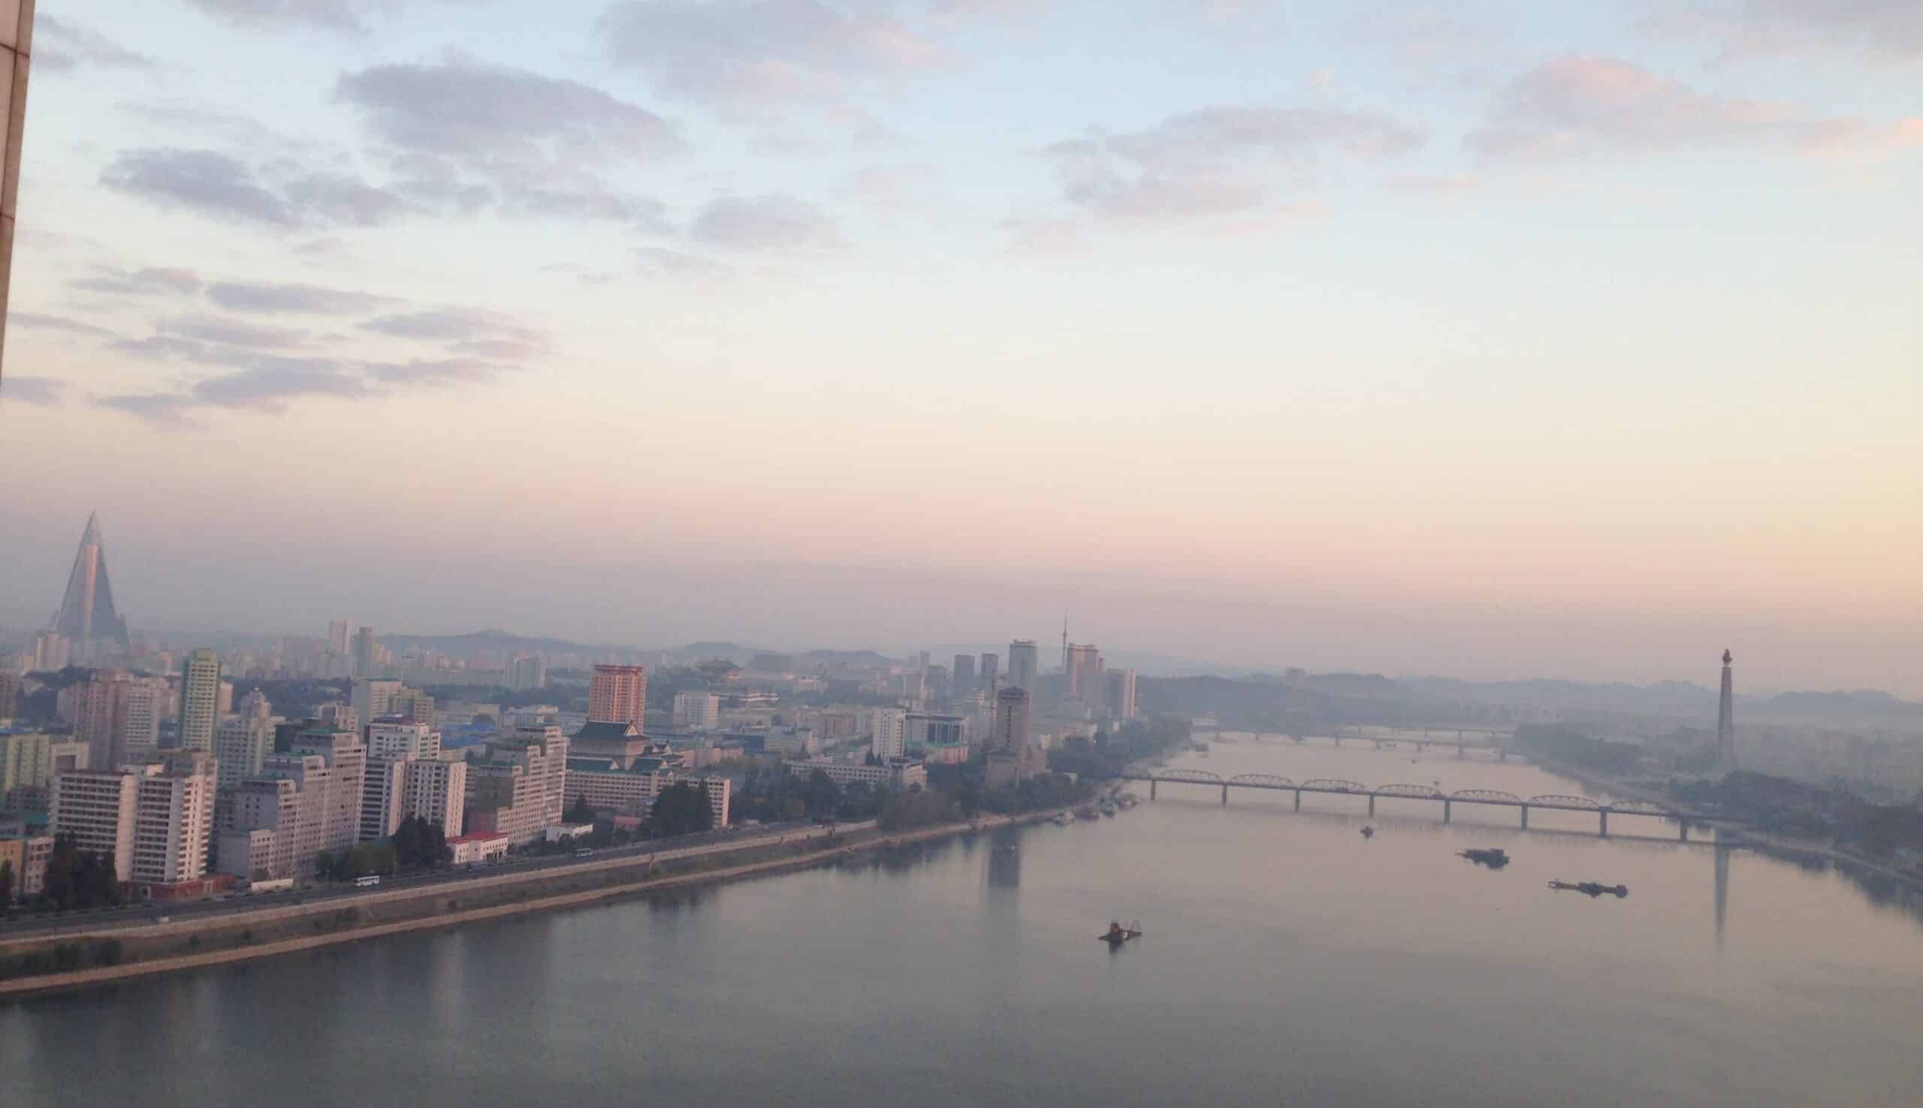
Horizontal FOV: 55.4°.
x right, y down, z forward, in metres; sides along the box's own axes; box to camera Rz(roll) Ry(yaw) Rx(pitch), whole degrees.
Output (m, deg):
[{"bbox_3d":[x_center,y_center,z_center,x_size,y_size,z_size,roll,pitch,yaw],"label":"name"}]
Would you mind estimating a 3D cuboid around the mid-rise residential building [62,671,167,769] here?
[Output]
[{"bbox_3d":[-565.180,111.860,1222.470,51.930,63.310,28.000,3,-4,7],"label":"mid-rise residential building"}]

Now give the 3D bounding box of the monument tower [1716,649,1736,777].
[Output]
[{"bbox_3d":[863.200,189.400,2069.190,18.000,166.000,18.000,3,-4,10],"label":"monument tower"}]

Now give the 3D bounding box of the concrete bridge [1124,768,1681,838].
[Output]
[{"bbox_3d":[386.040,216.310,1584.770,506.180,28.000,14.000,2,-4,21],"label":"concrete bridge"}]

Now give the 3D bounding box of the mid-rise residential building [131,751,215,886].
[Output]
[{"bbox_3d":[-302.290,101.240,704.520,18.450,47.450,21.380,3,-4,7],"label":"mid-rise residential building"}]

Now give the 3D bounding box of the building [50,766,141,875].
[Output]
[{"bbox_3d":[-279.700,90.160,592.000,27.000,40.000,12.000,2,-4,18],"label":"building"}]

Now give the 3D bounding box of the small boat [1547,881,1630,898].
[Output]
[{"bbox_3d":[330.870,175.260,967.000,39.000,5.000,7.000,2,-4,16],"label":"small boat"}]

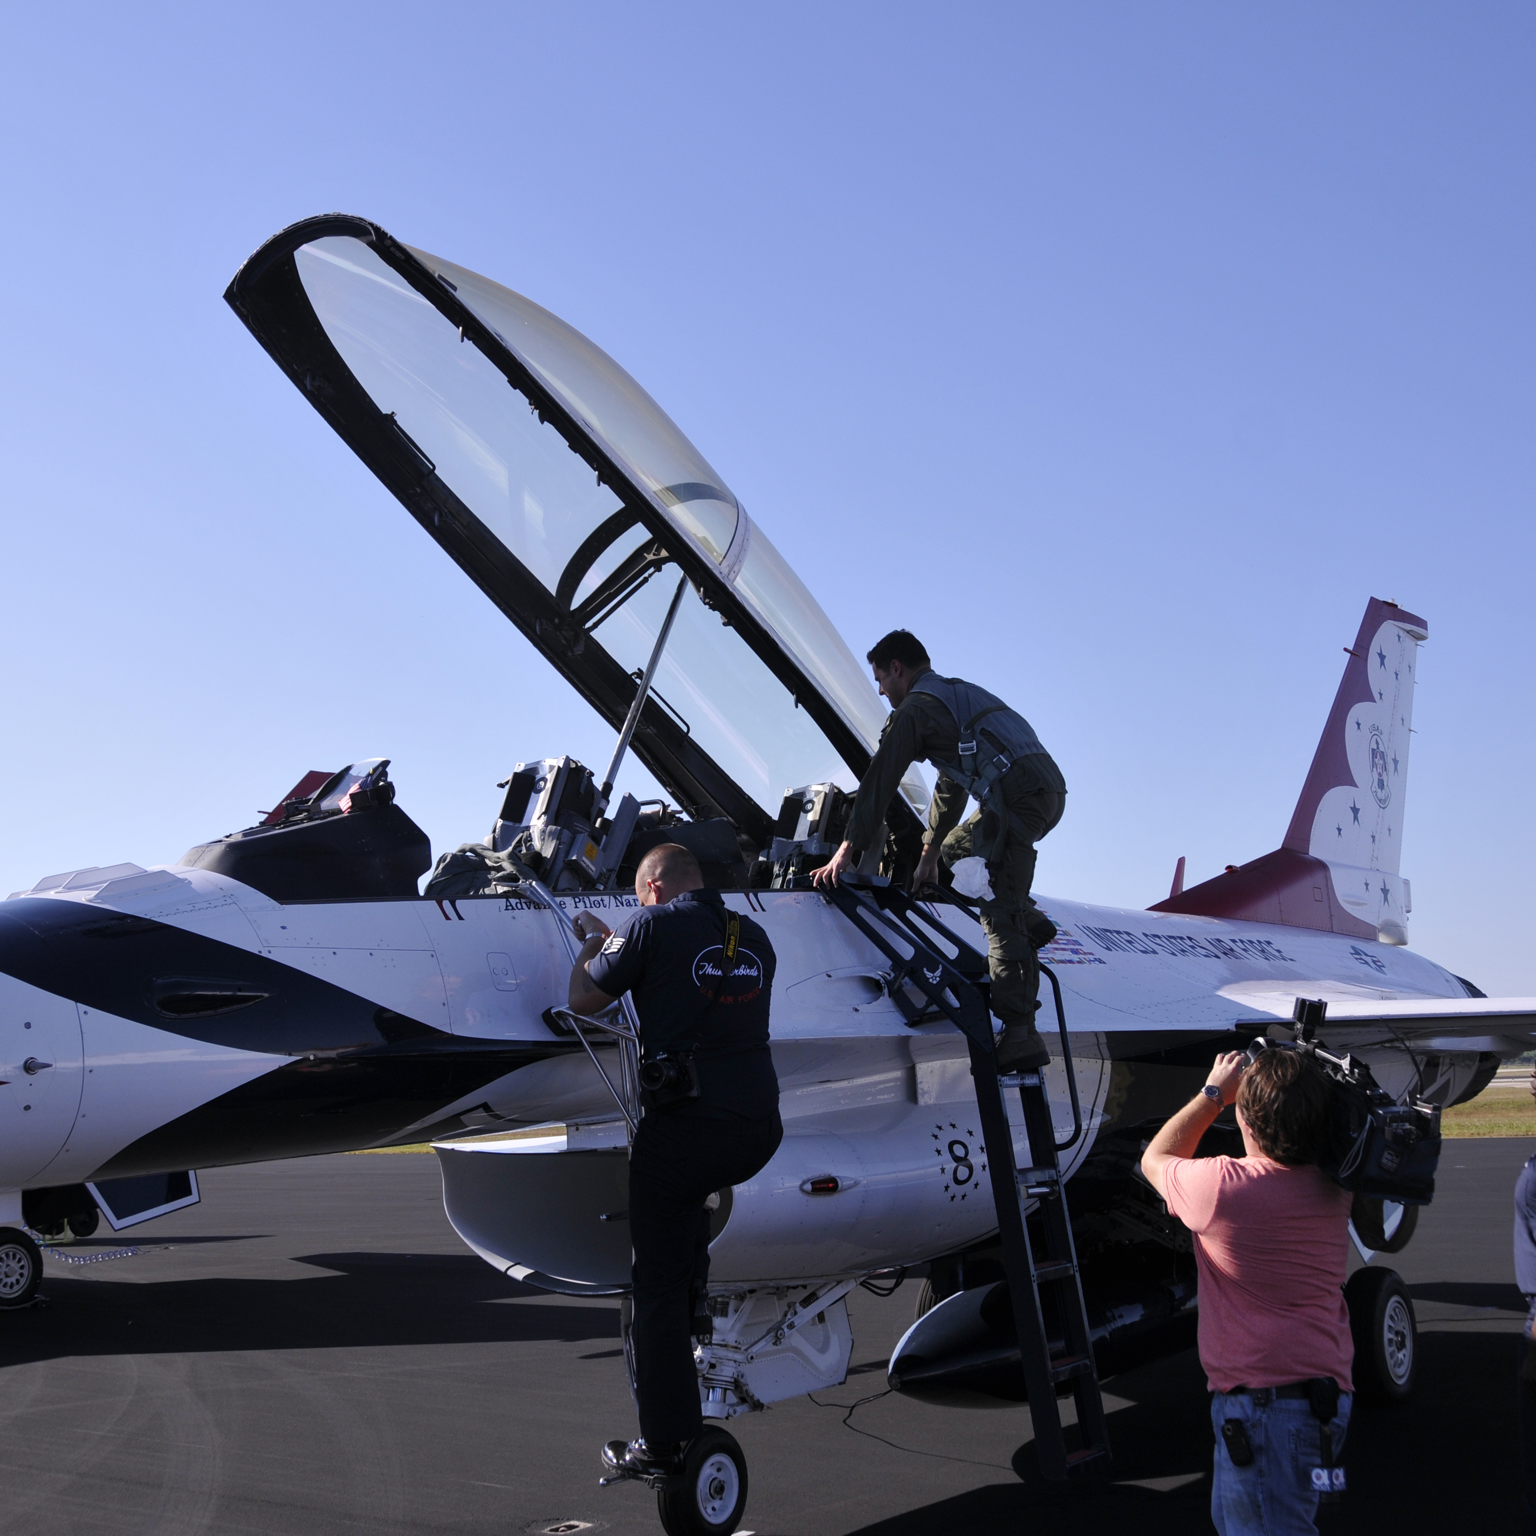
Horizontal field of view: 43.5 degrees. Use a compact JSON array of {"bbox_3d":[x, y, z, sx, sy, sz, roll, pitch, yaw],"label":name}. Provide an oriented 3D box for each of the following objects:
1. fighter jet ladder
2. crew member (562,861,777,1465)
[{"bbox_3d":[0.718,1.399,6.960,0.950,2.120,0.480,-8,-11,34],"label":"fighter jet ladder"},{"bbox_3d":[-0.266,1.062,5.447,0.530,1.740,0.600,7,-13,-44],"label":"crew member"}]

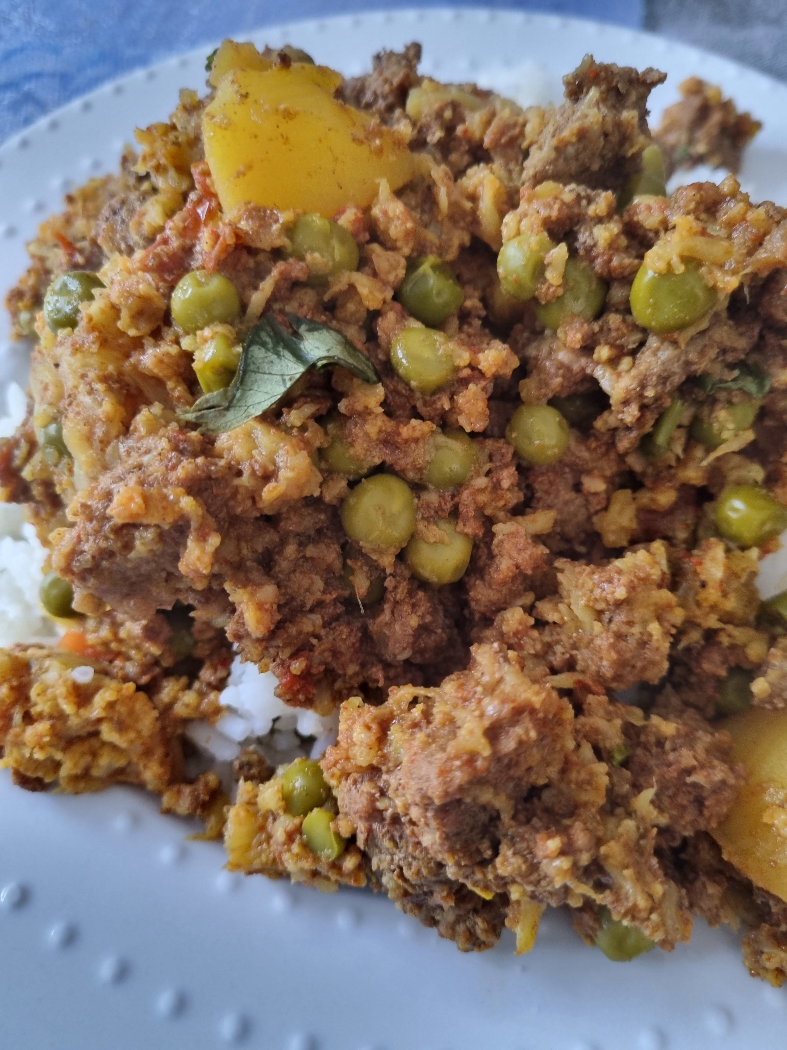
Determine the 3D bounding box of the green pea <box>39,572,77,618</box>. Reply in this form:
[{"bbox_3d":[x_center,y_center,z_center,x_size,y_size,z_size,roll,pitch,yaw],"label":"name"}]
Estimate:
[{"bbox_3d":[-0.053,0.011,0.126,0.008,0.008,0.008,-1,61,0],"label":"green pea"}]

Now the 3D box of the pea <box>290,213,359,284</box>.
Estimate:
[{"bbox_3d":[-0.009,-0.036,0.103,0.009,0.009,0.009,-3,62,0],"label":"pea"}]

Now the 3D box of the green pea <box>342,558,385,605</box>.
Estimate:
[{"bbox_3d":[-0.004,0.007,0.109,0.008,0.008,0.008,-1,61,0],"label":"green pea"}]

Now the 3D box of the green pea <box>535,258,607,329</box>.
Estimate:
[{"bbox_3d":[0.023,-0.031,0.104,0.009,0.009,0.009,-3,62,0],"label":"green pea"}]

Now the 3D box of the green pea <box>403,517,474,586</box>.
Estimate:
[{"bbox_3d":[0.006,0.003,0.103,0.009,0.009,0.009,-1,61,0],"label":"green pea"}]

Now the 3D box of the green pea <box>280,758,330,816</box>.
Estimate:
[{"bbox_3d":[-0.014,0.043,0.128,0.009,0.008,0.009,-3,62,0],"label":"green pea"}]

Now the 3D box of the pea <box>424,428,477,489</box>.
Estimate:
[{"bbox_3d":[0.008,-0.009,0.107,0.008,0.008,0.008,-1,61,0],"label":"pea"}]

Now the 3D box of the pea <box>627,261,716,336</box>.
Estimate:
[{"bbox_3d":[0.038,-0.031,0.108,0.012,0.011,0.011,-1,61,0],"label":"pea"}]

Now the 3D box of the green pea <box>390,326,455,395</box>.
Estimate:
[{"bbox_3d":[0.004,-0.023,0.111,0.009,0.009,0.009,-1,61,0],"label":"green pea"}]

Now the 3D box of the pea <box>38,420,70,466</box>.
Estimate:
[{"bbox_3d":[-0.054,-0.013,0.127,0.008,0.008,0.008,-1,61,0],"label":"pea"}]

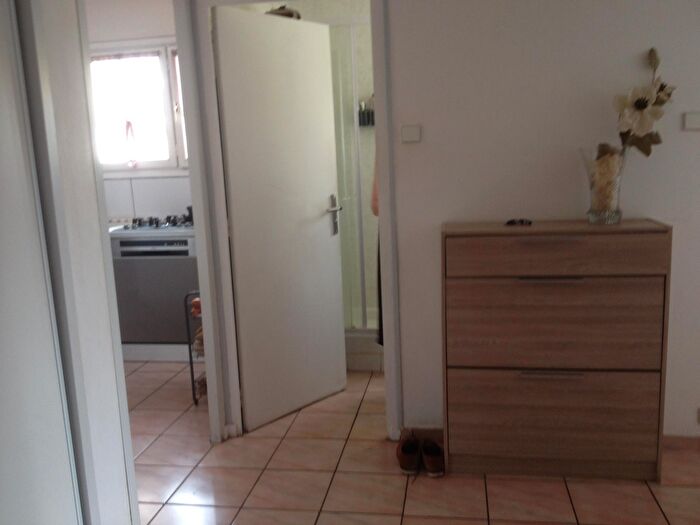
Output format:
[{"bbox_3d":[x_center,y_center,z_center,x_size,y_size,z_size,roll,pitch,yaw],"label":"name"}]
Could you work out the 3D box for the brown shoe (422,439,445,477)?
[{"bbox_3d":[0.373,0.839,3.125,0.100,0.095,0.270,-2,10,6],"label":"brown shoe"}]

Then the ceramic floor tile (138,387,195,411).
[{"bbox_3d":[-1.056,0.804,4.144,0.325,0.010,0.325,-1,11,10],"label":"ceramic floor tile"}]

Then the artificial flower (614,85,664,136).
[{"bbox_3d":[1.137,-0.597,2.781,0.170,0.175,0.110,0,11,16],"label":"artificial flower"}]

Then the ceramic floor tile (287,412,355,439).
[{"bbox_3d":[-0.133,0.834,3.580,0.320,0.010,0.320,-1,10,10],"label":"ceramic floor tile"}]

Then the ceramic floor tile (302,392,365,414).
[{"bbox_3d":[-0.077,0.774,3.892,0.320,0.010,0.320,-1,10,10],"label":"ceramic floor tile"}]

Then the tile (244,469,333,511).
[{"bbox_3d":[-0.245,0.953,2.957,0.320,0.010,0.320,-1,10,10],"label":"tile"}]

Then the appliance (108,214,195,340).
[{"bbox_3d":[-1.198,0.132,4.897,0.600,0.800,0.580,-1,10,10],"label":"appliance"}]

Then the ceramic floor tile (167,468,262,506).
[{"bbox_3d":[-0.562,0.958,3.015,0.320,0.010,0.320,-1,10,10],"label":"ceramic floor tile"}]

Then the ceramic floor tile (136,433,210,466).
[{"bbox_3d":[-0.823,0.903,3.385,0.320,0.010,0.320,-1,10,10],"label":"ceramic floor tile"}]

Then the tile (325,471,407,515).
[{"bbox_3d":[0.072,0.967,2.964,0.325,0.010,0.325,-1,11,10],"label":"tile"}]

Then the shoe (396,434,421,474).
[{"bbox_3d":[0.268,0.854,3.227,0.105,0.095,0.285,-2,10,5],"label":"shoe"}]

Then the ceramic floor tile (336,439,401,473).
[{"bbox_3d":[0.127,0.906,3.282,0.325,0.010,0.325,-1,11,10],"label":"ceramic floor tile"}]

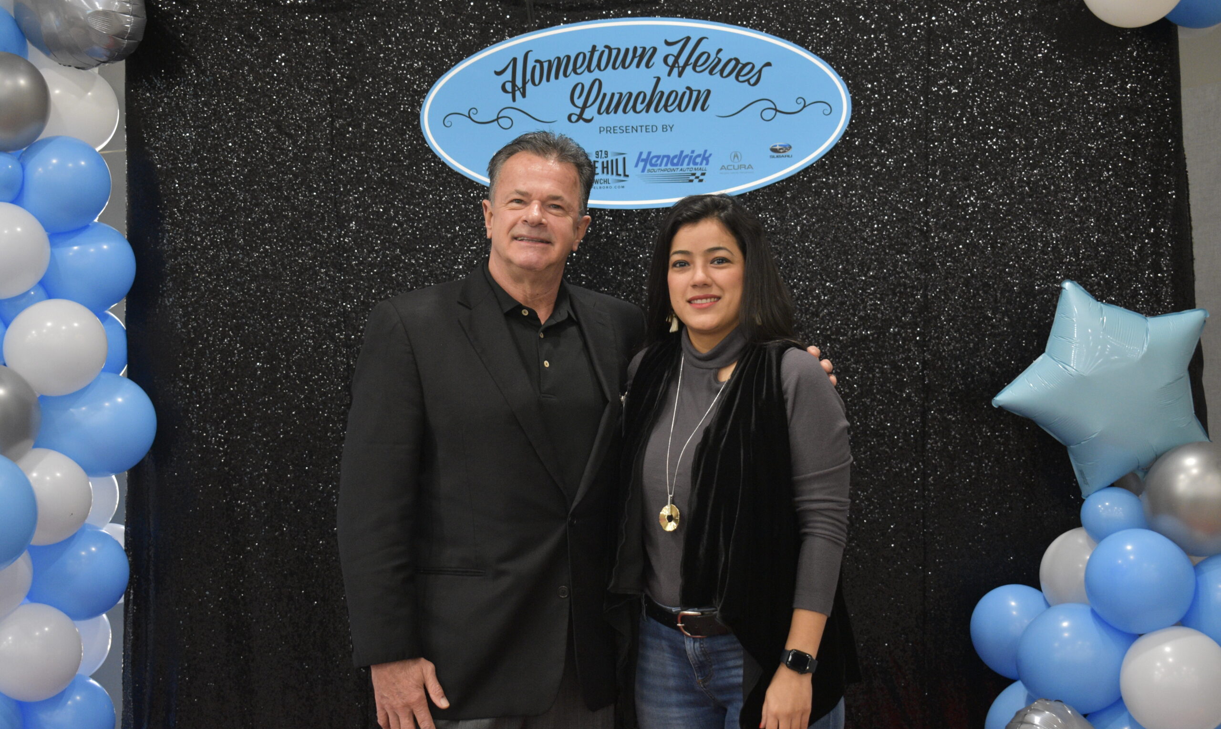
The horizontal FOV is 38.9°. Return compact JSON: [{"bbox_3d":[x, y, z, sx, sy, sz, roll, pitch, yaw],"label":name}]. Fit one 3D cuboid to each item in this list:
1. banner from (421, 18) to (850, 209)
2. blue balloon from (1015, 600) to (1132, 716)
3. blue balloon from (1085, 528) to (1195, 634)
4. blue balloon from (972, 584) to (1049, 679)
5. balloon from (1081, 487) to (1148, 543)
[{"bbox_3d":[0.051,-0.504,3.480,0.865,0.385,0.010,-1,0,2],"label":"banner"},{"bbox_3d":[0.861,0.544,3.200,0.216,0.207,0.212,-1,0,14],"label":"blue balloon"},{"bbox_3d":[0.980,0.401,3.200,0.206,0.200,0.207,-1,0,14],"label":"blue balloon"},{"bbox_3d":[0.779,0.511,3.320,0.182,0.184,0.185,-1,0,14],"label":"blue balloon"},{"bbox_3d":[0.944,0.286,3.250,0.121,0.115,0.121,-1,0,14],"label":"balloon"}]

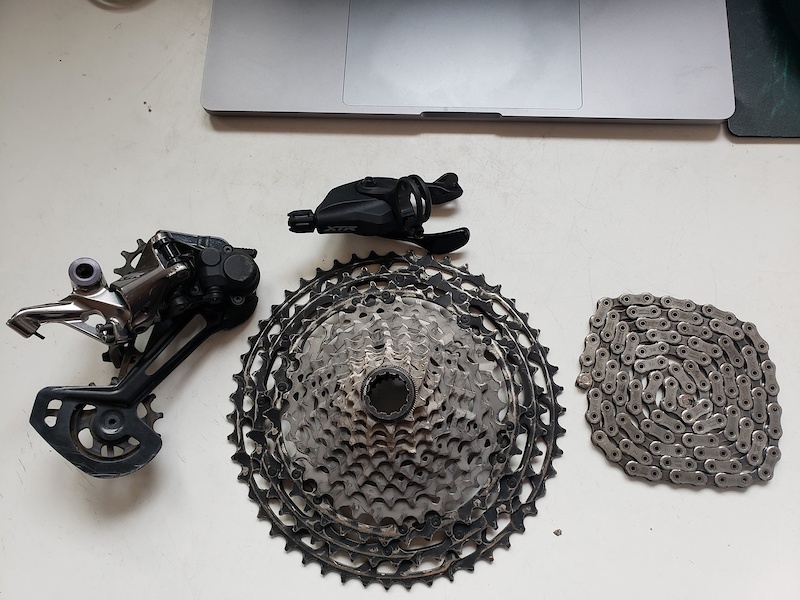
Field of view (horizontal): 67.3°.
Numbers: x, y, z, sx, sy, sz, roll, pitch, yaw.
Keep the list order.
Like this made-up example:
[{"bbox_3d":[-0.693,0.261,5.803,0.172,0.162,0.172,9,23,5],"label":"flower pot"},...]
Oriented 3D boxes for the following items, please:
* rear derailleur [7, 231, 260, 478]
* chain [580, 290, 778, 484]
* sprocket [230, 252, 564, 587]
[{"bbox_3d":[-0.164,0.016,0.362,0.122,0.058,0.161,33,80,9],"label":"rear derailleur"},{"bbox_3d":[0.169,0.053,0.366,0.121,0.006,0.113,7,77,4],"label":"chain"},{"bbox_3d":[-0.004,0.062,0.352,0.209,0.043,0.209,-1,76,2],"label":"sprocket"}]

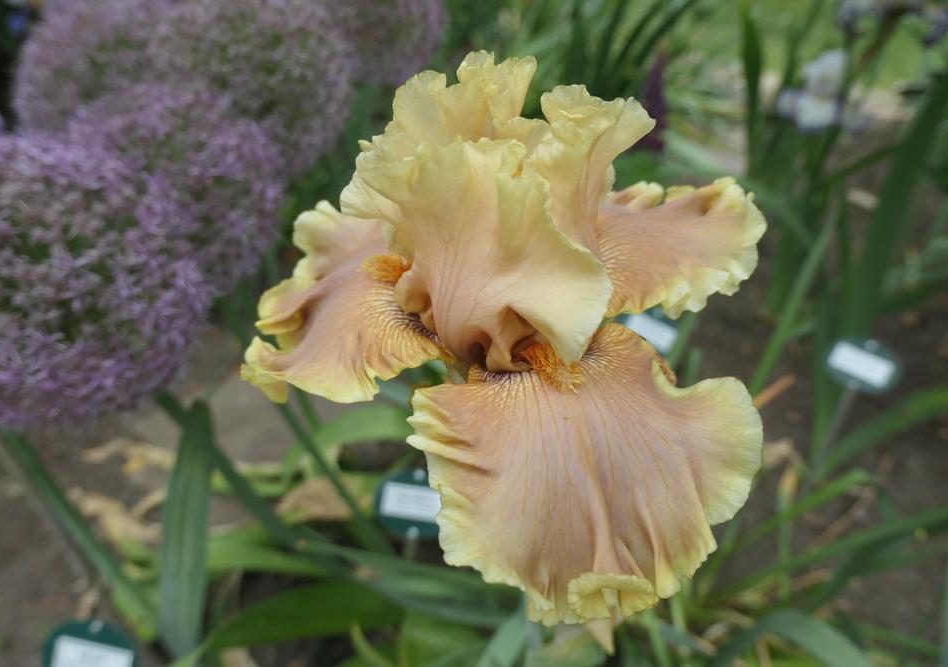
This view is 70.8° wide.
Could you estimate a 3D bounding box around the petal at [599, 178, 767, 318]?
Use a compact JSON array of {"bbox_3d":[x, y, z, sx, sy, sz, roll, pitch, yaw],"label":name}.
[{"bbox_3d":[0.066,-0.028,0.220,0.060,0.034,0.055,-18,39,-24],"label":"petal"}]

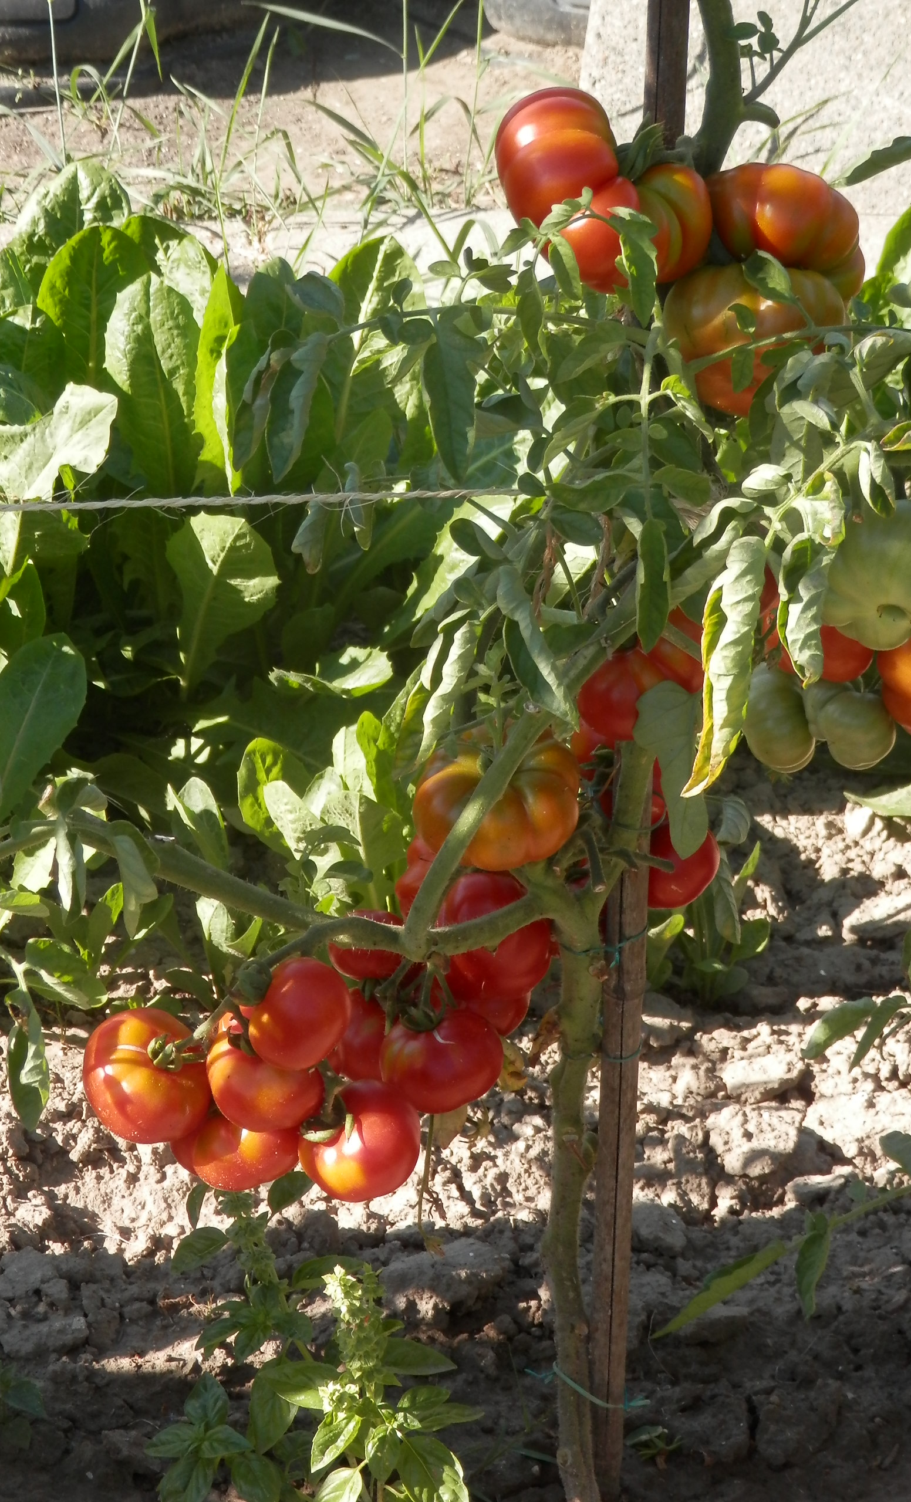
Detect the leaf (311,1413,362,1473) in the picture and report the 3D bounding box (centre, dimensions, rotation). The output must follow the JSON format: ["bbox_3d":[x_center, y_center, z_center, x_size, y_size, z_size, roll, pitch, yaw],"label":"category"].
[{"bbox_3d":[-0.069,0.399,2.002,0.018,0.013,0.040,28,50,20],"label":"leaf"}]

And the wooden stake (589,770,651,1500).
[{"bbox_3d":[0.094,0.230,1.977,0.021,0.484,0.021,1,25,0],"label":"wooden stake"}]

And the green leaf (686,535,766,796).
[{"bbox_3d":[0.141,-0.044,1.819,0.027,0.134,0.028,9,0,6],"label":"green leaf"}]

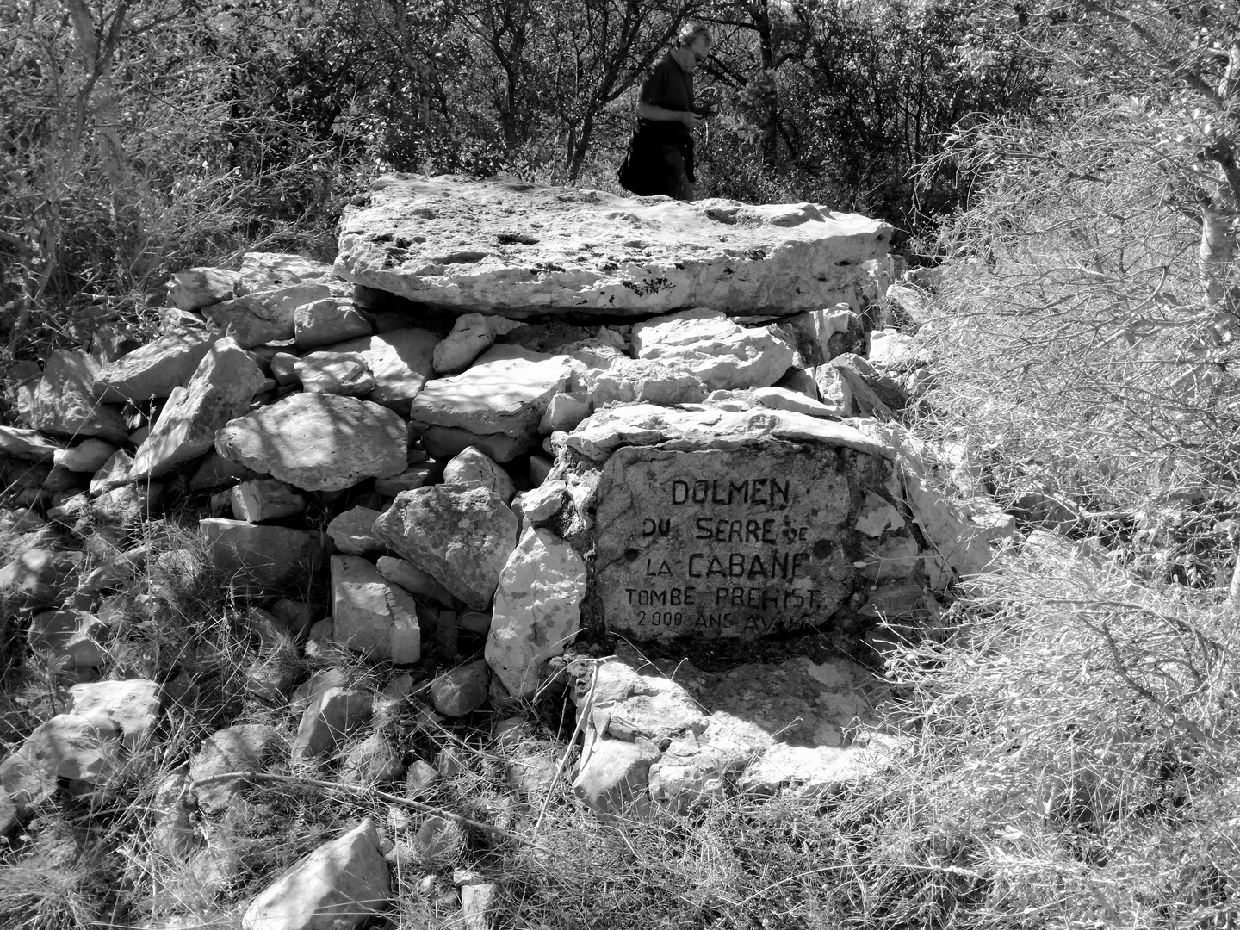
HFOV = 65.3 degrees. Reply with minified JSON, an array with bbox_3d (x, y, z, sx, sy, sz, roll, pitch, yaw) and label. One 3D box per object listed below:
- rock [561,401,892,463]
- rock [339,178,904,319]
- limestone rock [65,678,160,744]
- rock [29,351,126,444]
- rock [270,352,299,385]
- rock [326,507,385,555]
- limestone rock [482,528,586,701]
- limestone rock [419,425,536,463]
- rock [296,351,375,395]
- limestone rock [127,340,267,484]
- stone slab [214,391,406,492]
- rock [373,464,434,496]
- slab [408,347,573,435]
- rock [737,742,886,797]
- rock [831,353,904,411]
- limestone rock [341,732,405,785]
[{"bbox_3d":[0.316,-0.101,2.930,0.990,0.143,0.270,0,20,0],"label":"rock"},{"bbox_3d":[-0.031,-0.937,4.150,2.120,0.300,1.200,1,25,-3],"label":"rock"},{"bbox_3d":[-1.310,0.631,2.500,0.220,0.110,0.160,-12,23,-29],"label":"limestone rock"},{"bbox_3d":[-1.982,-0.253,3.550,0.310,0.290,0.220,-9,22,-23],"label":"rock"},{"bbox_3d":[-1.180,-0.340,3.400,0.105,0.105,0.110,-7,21,-18],"label":"rock"},{"bbox_3d":[-0.815,0.203,3.000,0.183,0.116,0.160,-5,21,-14],"label":"rock"},{"bbox_3d":[-0.248,0.432,2.830,0.270,0.460,0.200,10,12,3],"label":"limestone rock"},{"bbox_3d":[-0.468,-0.071,3.200,0.376,0.120,0.270,0,20,0],"label":"limestone rock"},{"bbox_3d":[-1.047,-0.336,3.550,0.280,0.130,0.200,4,31,-3],"label":"rock"},{"bbox_3d":[-1.419,-0.190,3.250,0.200,0.560,0.200,36,-5,-12],"label":"limestone rock"},{"bbox_3d":[-1.053,-0.081,3.300,0.610,0.170,0.370,1,59,-2],"label":"stone slab"},{"bbox_3d":[-0.685,0.048,3.050,0.190,0.080,0.160,-5,20,-13],"label":"rock"},{"bbox_3d":[-0.431,-0.267,3.400,0.520,0.200,0.430,1,20,2],"label":"slab"},{"bbox_3d":[0.482,0.775,2.450,0.368,0.094,0.150,0,20,0],"label":"rock"},{"bbox_3d":[0.808,-0.270,3.150,0.250,0.140,0.200,28,17,-10],"label":"rock"},{"bbox_3d":[-0.614,0.726,2.400,0.145,0.105,0.130,-6,20,-16],"label":"limestone rock"}]

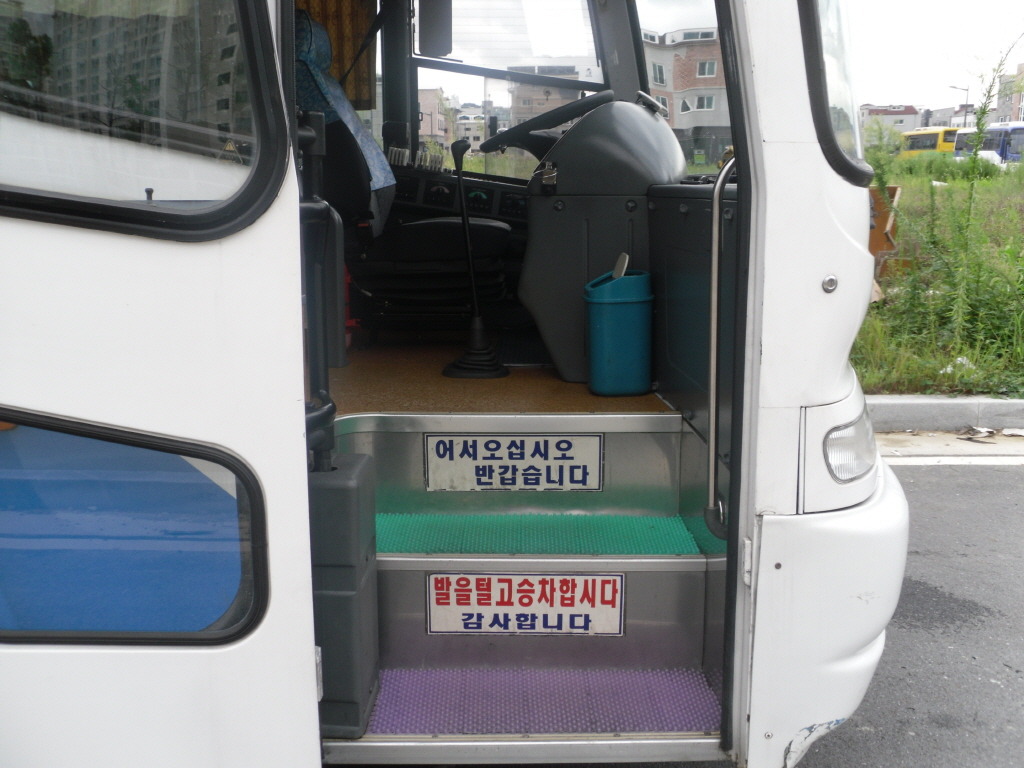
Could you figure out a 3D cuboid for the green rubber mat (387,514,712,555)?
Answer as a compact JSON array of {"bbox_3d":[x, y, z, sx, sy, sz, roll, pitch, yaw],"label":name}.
[{"bbox_3d":[0.028,0.326,2.862,0.708,0.015,0.291,0,10,-2],"label":"green rubber mat"}]

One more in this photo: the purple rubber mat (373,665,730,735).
[{"bbox_3d":[0.061,0.617,2.593,0.673,0.015,0.311,0,10,-2],"label":"purple rubber mat"}]

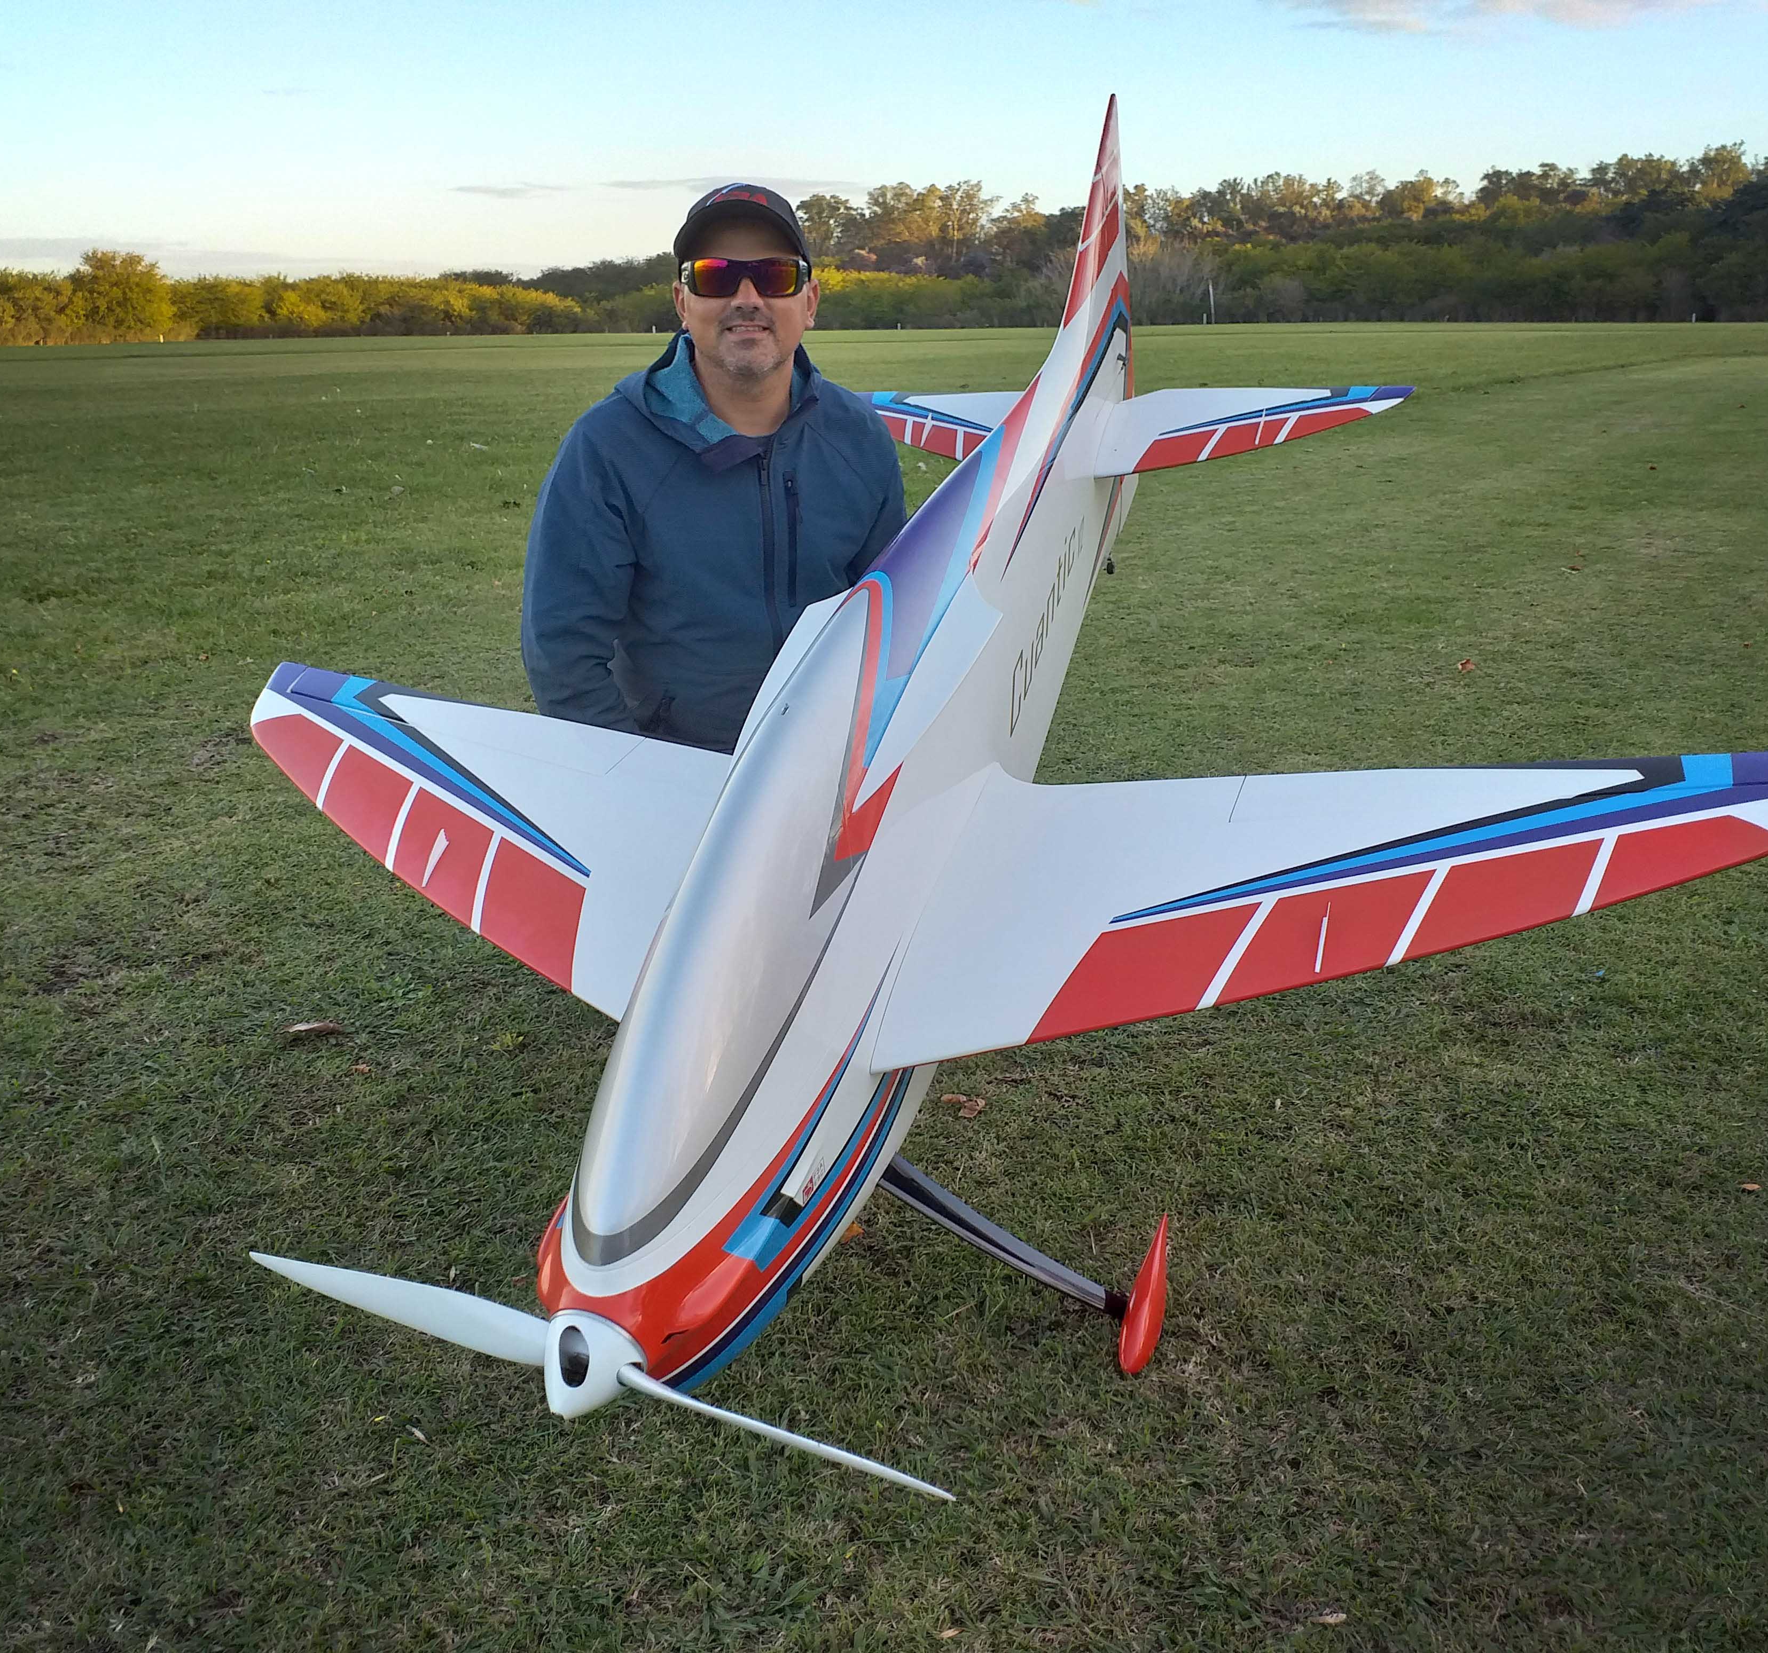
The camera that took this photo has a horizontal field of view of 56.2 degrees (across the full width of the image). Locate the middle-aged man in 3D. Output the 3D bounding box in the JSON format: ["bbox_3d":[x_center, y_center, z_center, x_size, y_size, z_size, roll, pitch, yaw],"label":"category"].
[{"bbox_3d":[-0.207,-0.284,2.223,0.580,1.090,0.660,-6,18,-17],"label":"middle-aged man"}]

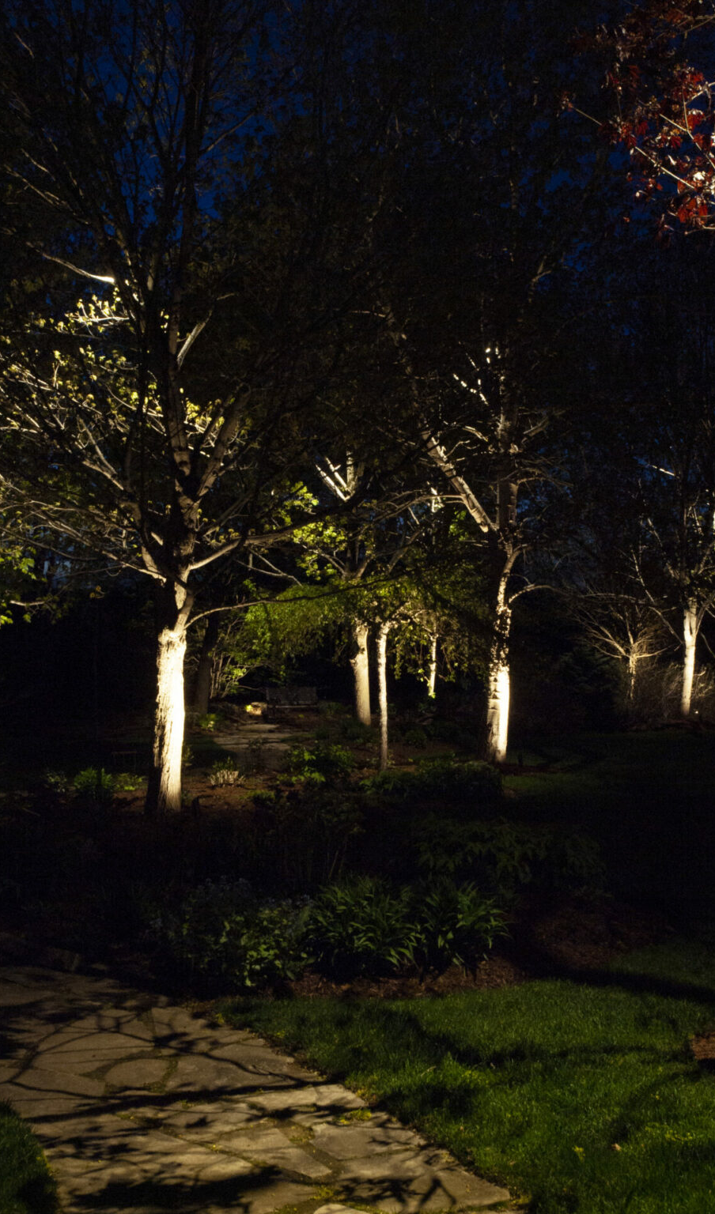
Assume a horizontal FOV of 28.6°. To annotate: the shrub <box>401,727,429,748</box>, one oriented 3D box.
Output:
[{"bbox_3d":[0.886,2.048,22.032,0.447,0.349,0.420,0,-2,0],"label":"shrub"}]

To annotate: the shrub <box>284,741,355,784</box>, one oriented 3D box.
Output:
[{"bbox_3d":[-0.446,1.828,16.489,0.836,0.481,0.750,0,-2,0],"label":"shrub"}]

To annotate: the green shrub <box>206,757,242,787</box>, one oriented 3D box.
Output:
[{"bbox_3d":[-1.520,1.882,16.000,0.390,0.330,0.360,0,-2,0],"label":"green shrub"}]

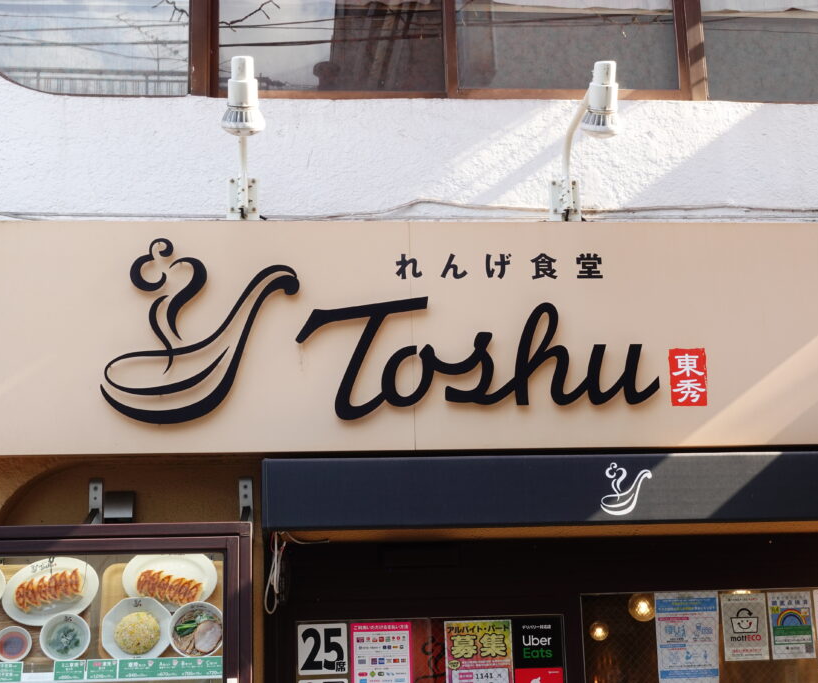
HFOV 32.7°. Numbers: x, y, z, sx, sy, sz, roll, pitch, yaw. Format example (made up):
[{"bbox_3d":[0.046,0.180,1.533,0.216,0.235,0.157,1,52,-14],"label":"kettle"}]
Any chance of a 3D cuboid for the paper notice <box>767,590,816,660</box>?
[{"bbox_3d":[1.229,0.911,4.474,0.143,0.210,0.010,0,-12,-5],"label":"paper notice"}]

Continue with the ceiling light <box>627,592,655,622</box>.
[{"bbox_3d":[0.957,1.069,5.703,0.118,0.155,0.118,0,-13,-5],"label":"ceiling light"}]

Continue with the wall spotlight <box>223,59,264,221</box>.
[{"bbox_3d":[-0.496,-0.610,4.217,0.131,0.344,0.550,0,-13,-5],"label":"wall spotlight"}]

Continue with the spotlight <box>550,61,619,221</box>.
[{"bbox_3d":[0.554,-0.632,4.402,0.135,0.362,0.535,0,-12,-5],"label":"spotlight"}]

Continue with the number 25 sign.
[{"bbox_3d":[-0.264,0.945,4.278,0.150,0.152,0.010,0,-12,-5],"label":"number 25 sign"}]

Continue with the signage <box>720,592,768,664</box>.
[{"bbox_3d":[1.076,0.914,4.459,0.146,0.209,0.010,0,-12,-5],"label":"signage"}]

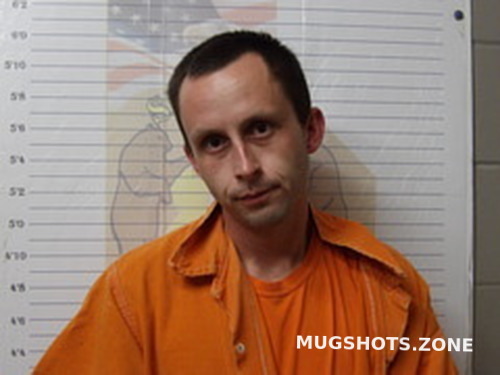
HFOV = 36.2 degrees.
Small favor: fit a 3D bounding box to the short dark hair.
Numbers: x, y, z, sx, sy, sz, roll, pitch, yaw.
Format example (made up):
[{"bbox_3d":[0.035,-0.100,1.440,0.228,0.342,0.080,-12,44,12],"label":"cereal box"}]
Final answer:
[{"bbox_3d":[-0.017,-0.126,1.025,0.170,0.155,0.185,-17,-2,11],"label":"short dark hair"}]

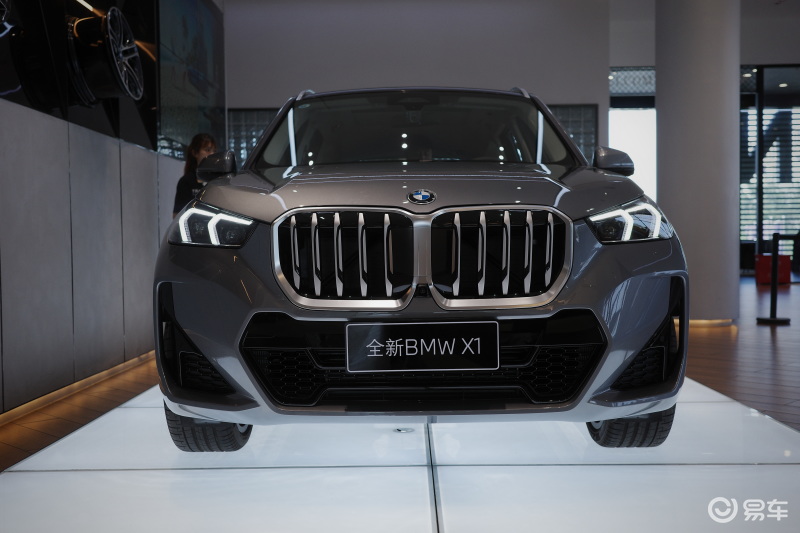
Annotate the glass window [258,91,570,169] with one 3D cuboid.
[{"bbox_3d":[0.070,-0.593,4.139,1.440,0.170,0.880,-1,36,0],"label":"glass window"}]

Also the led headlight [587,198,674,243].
[{"bbox_3d":[0.749,-0.155,2.851,0.360,0.155,0.380,-1,2,0],"label":"led headlight"}]

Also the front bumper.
[{"bbox_3d":[0.066,0.155,2.745,1.790,0.610,0.520,-1,2,0],"label":"front bumper"}]

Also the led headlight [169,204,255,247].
[{"bbox_3d":[-0.621,-0.140,2.862,0.360,0.155,0.380,-1,2,0],"label":"led headlight"}]

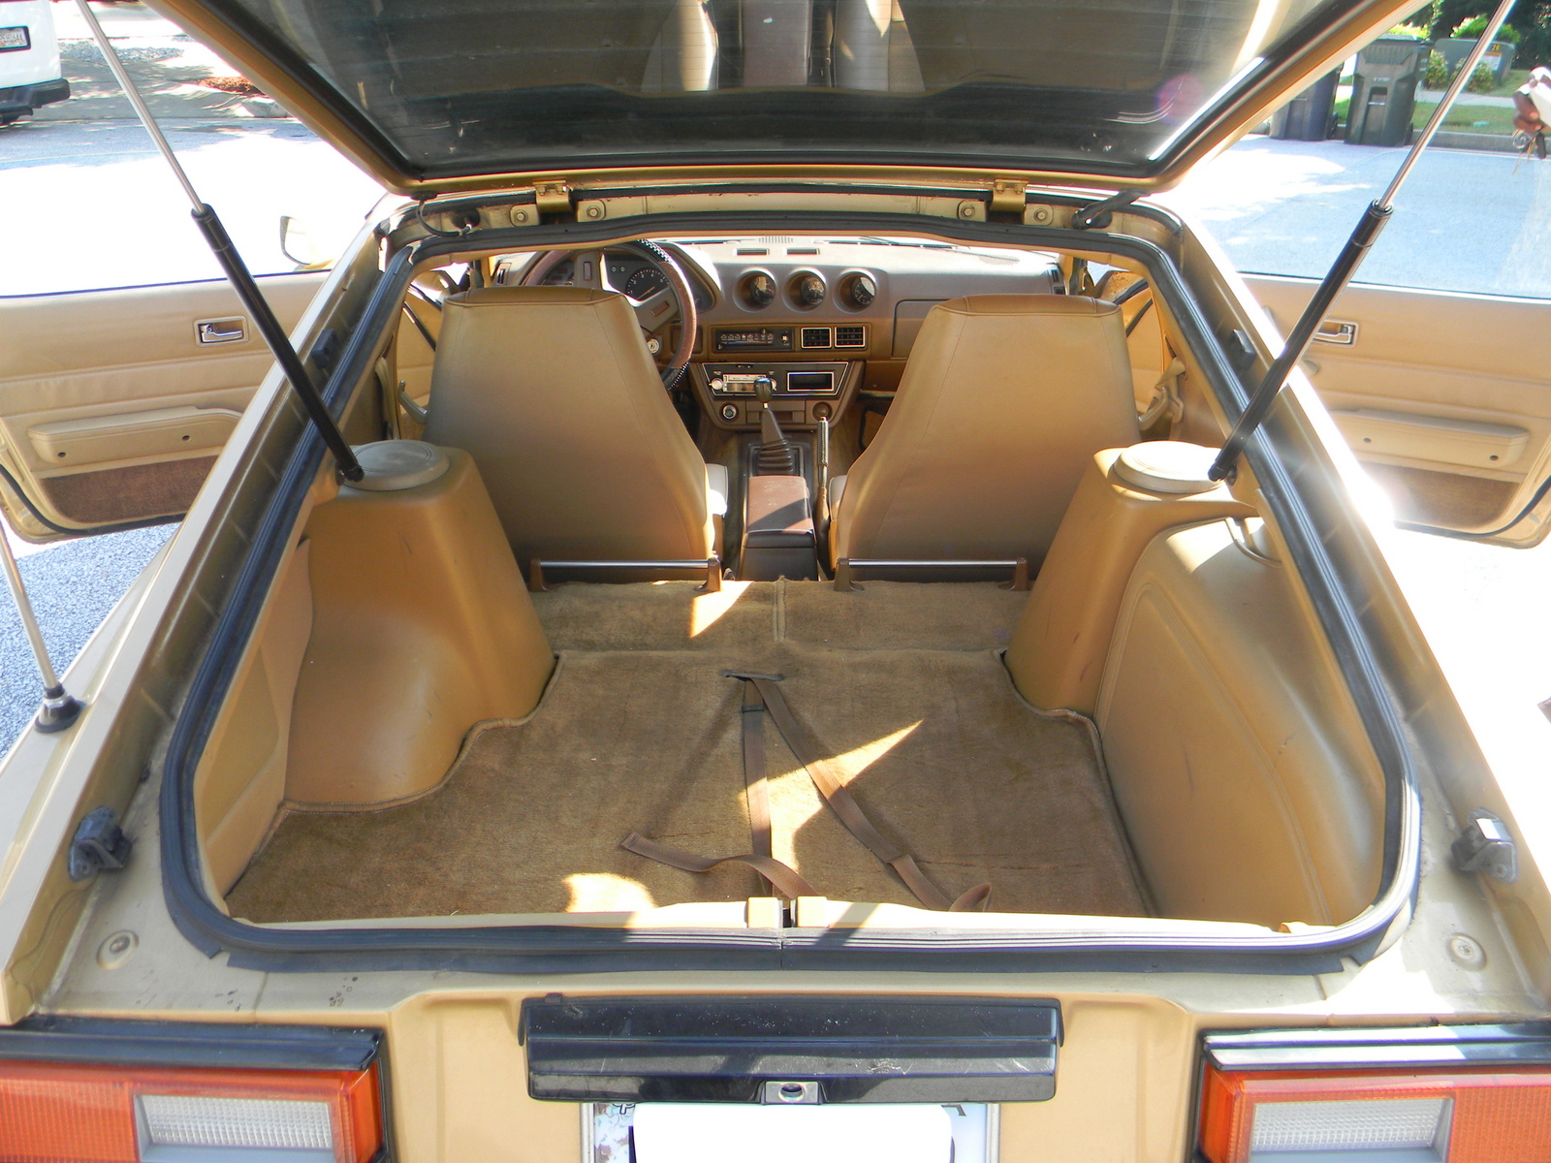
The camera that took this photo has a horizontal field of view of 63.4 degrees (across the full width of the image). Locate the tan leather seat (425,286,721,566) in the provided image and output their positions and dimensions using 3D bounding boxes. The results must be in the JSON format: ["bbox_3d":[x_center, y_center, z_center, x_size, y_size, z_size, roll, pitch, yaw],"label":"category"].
[{"bbox_3d":[-0.368,-0.275,2.531,0.530,0.790,0.790,0,25,0],"label":"tan leather seat"}]

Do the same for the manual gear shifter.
[{"bbox_3d":[0.005,-0.337,2.734,0.090,0.205,0.130,0,25,0],"label":"manual gear shifter"}]

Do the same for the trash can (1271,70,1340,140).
[{"bbox_3d":[6.120,-5.653,14.301,0.660,1.100,0.750,15,29,30],"label":"trash can"}]

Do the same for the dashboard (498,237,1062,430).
[{"bbox_3d":[0.010,-0.648,3.152,1.360,0.420,0.500,0,25,0],"label":"dashboard"}]

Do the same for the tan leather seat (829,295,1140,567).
[{"bbox_3d":[0.375,-0.258,2.494,0.530,0.790,0.790,0,25,0],"label":"tan leather seat"}]

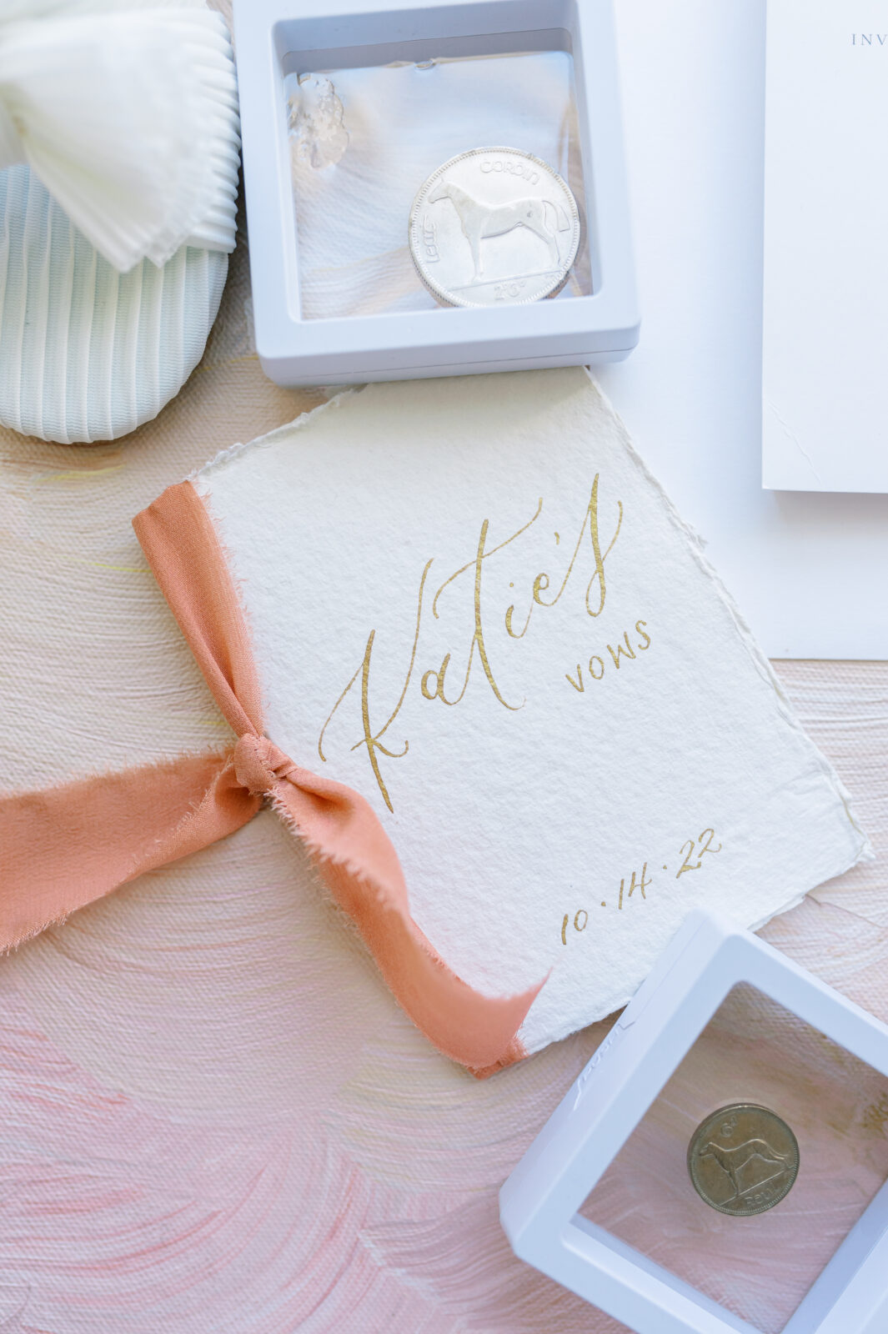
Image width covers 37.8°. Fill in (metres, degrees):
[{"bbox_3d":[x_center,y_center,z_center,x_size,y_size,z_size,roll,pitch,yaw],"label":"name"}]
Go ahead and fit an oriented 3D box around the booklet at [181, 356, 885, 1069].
[{"bbox_3d":[0.012,0.003,0.254,0.088,0.006,0.127,-31,89,-1],"label":"booklet"}]

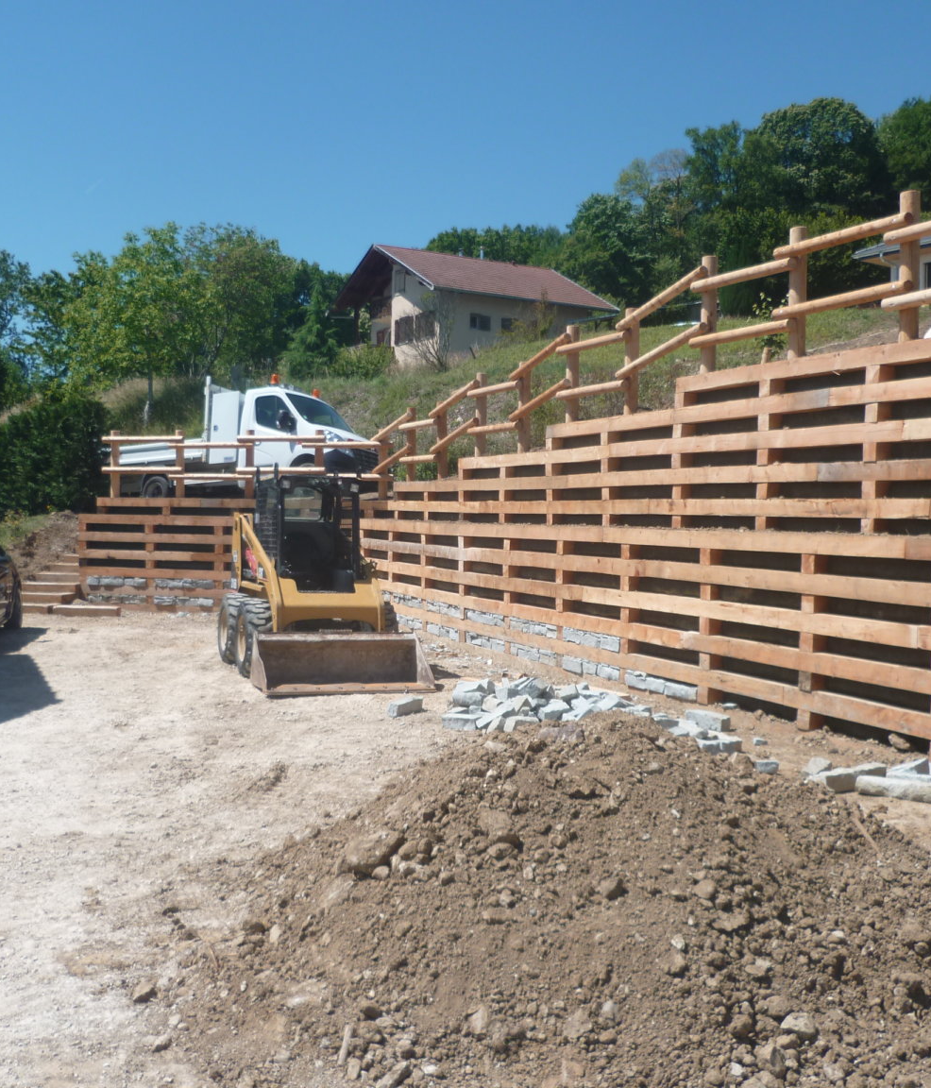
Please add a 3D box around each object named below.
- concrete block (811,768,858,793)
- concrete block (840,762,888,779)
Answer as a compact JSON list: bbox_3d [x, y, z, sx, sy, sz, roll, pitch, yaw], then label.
[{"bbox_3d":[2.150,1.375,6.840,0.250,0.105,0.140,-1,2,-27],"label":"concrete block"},{"bbox_3d":[2.393,1.382,7.050,0.290,0.120,0.150,-1,2,-26],"label":"concrete block"}]

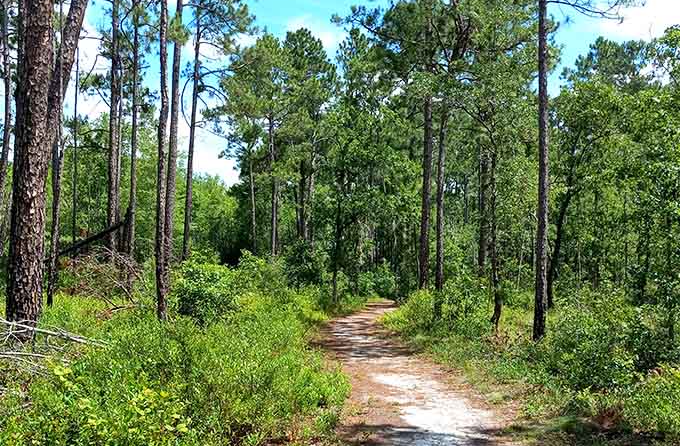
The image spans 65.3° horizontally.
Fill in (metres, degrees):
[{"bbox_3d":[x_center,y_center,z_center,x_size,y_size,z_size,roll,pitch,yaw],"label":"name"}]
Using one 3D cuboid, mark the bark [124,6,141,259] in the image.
[{"bbox_3d":[-8.656,-3.841,22.319,0.316,10.647,0.274,0,-3,0],"label":"bark"}]

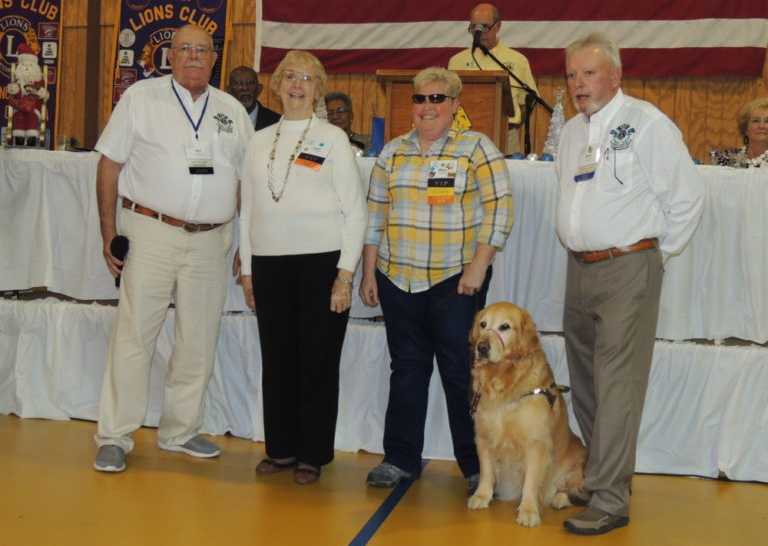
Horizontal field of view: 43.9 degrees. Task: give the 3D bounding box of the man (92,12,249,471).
[{"bbox_3d":[-0.903,-0.116,3.976,0.630,1.770,0.460,1,4,-24],"label":"man"}]

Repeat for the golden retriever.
[{"bbox_3d":[0.570,0.488,3.505,0.360,0.730,0.620,5,5,42],"label":"golden retriever"}]

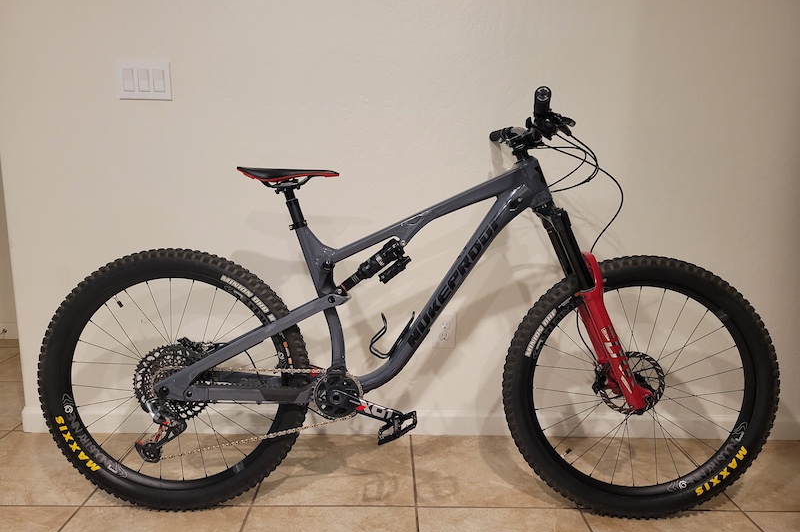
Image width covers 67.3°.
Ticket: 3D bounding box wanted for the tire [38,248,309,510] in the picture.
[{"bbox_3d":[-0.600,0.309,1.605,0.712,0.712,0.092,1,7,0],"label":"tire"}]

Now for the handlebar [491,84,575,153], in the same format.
[{"bbox_3d":[0.322,-0.340,1.528,0.130,0.105,0.790,1,7,0],"label":"handlebar"}]

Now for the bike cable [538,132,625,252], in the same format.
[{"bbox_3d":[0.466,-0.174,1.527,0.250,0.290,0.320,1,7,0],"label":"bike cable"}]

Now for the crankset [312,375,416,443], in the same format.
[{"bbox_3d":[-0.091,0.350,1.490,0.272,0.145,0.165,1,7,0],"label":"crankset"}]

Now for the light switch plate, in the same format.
[{"bbox_3d":[-0.795,-0.576,1.873,0.162,0.114,0.008,1,10,-1],"label":"light switch plate"}]

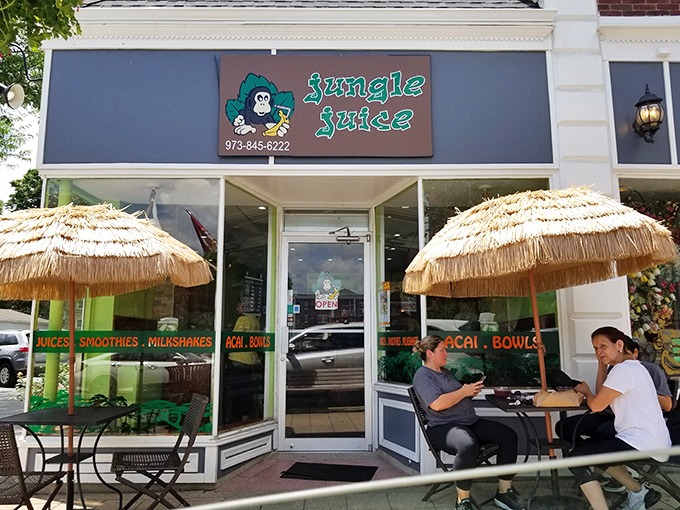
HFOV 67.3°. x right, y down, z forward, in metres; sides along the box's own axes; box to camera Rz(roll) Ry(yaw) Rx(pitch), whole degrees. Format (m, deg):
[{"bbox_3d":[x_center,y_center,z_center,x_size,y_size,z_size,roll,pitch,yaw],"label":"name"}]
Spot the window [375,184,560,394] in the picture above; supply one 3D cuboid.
[{"bbox_3d":[1.129,0.267,4.787,1.460,1.820,0.700,0,-8,0],"label":"window"}]

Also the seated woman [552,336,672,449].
[{"bbox_3d":[2.038,1.208,3.810,0.820,1.200,0.480,1,-8,-5],"label":"seated woman"}]

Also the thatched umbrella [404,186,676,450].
[{"bbox_3d":[1.350,0.486,3.538,1.780,1.980,1.780,-4,-8,-1],"label":"thatched umbrella"}]

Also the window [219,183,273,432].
[{"bbox_3d":[-0.841,0.487,4.791,0.080,2.140,0.860,-4,-8,24],"label":"window"}]

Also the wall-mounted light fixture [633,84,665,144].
[{"bbox_3d":[2.681,-1.217,4.466,0.250,0.540,0.310,0,-8,0],"label":"wall-mounted light fixture"}]

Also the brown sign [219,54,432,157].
[{"bbox_3d":[-0.128,-1.356,4.612,1.920,0.966,0.050,0,-8,0],"label":"brown sign"}]

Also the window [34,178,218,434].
[{"bbox_3d":[-1.815,0.409,4.420,1.560,2.190,0.080,0,-8,0],"label":"window"}]

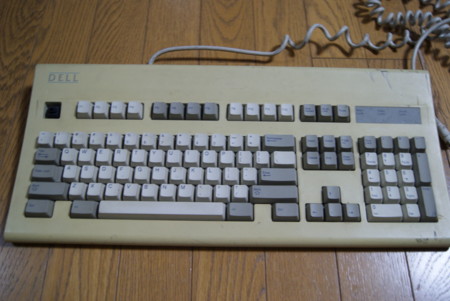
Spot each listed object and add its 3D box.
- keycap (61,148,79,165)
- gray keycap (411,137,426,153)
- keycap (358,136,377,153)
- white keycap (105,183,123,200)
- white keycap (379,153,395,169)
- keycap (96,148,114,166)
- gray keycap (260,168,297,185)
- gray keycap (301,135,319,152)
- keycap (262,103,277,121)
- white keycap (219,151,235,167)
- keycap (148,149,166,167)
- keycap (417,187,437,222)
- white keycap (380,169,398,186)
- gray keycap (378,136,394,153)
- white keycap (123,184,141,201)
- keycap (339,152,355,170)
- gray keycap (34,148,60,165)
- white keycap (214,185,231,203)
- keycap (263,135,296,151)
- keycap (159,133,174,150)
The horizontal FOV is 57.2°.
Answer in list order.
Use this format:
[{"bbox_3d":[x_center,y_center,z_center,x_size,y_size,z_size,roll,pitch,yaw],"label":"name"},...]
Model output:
[{"bbox_3d":[-0.168,0.006,0.445,0.018,0.009,0.018,1,68,-1],"label":"keycap"},{"bbox_3d":[0.212,-0.006,0.455,0.018,0.011,0.018,1,68,-1],"label":"gray keycap"},{"bbox_3d":[0.158,-0.008,0.455,0.018,0.010,0.018,1,69,0],"label":"keycap"},{"bbox_3d":[-0.117,0.044,0.434,0.018,0.008,0.018,1,69,-1],"label":"white keycap"},{"bbox_3d":[0.178,0.012,0.451,0.018,0.009,0.018,1,69,-1],"label":"white keycap"},{"bbox_3d":[-0.131,0.007,0.447,0.018,0.010,0.018,1,69,0],"label":"keycap"},{"bbox_3d":[0.057,0.027,0.440,0.042,0.009,0.018,1,68,-1],"label":"gray keycap"},{"bbox_3d":[0.094,-0.007,0.454,0.018,0.011,0.018,1,69,-1],"label":"gray keycap"},{"bbox_3d":[0.050,-0.044,0.468,0.018,0.011,0.018,1,68,-1],"label":"keycap"},{"bbox_3d":[0.002,0.010,0.450,0.018,0.009,0.018,1,70,-1],"label":"white keycap"},{"bbox_3d":[-0.074,0.008,0.446,0.018,0.009,0.018,1,68,-1],"label":"keycap"},{"bbox_3d":[0.212,0.055,0.431,0.018,0.009,0.037,1,68,-1],"label":"keycap"},{"bbox_3d":[0.179,0.031,0.448,0.018,0.010,0.018,1,69,-1],"label":"white keycap"},{"bbox_3d":[0.177,-0.006,0.456,0.018,0.011,0.018,1,69,-1],"label":"gray keycap"},{"bbox_3d":[-0.098,0.044,0.437,0.018,0.010,0.018,1,69,-1],"label":"white keycap"},{"bbox_3d":[0.134,0.012,0.454,0.018,0.010,0.018,1,69,-1],"label":"keycap"},{"bbox_3d":[-0.191,0.007,0.445,0.028,0.009,0.018,1,69,-1],"label":"gray keycap"},{"bbox_3d":[-0.003,0.044,0.432,0.018,0.009,0.018,1,68,-1],"label":"white keycap"},{"bbox_3d":[0.059,-0.008,0.454,0.037,0.011,0.018,1,68,-1],"label":"keycap"},{"bbox_3d":[-0.065,-0.010,0.456,0.018,0.011,0.018,1,69,-1],"label":"keycap"}]

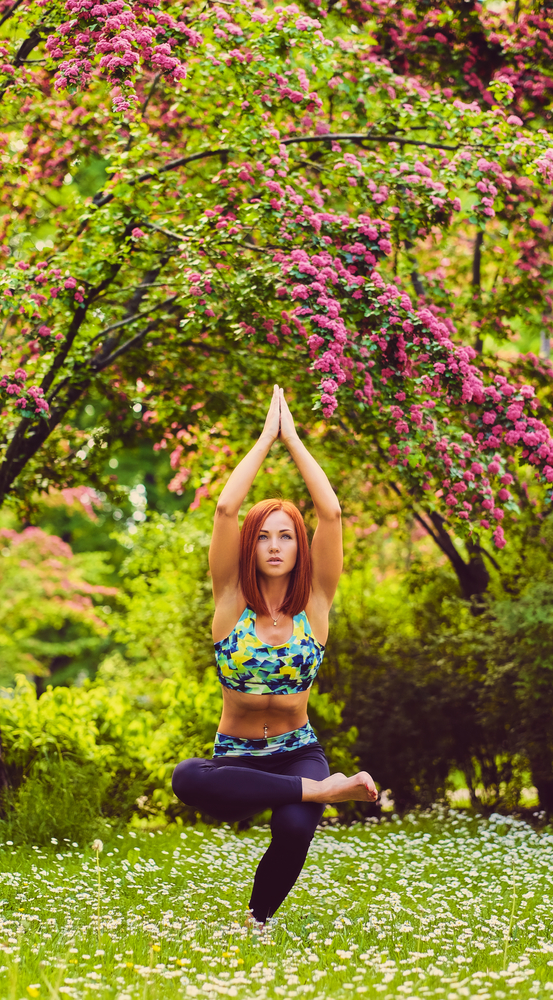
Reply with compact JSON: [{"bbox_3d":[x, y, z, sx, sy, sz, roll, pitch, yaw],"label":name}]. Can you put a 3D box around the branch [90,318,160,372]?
[{"bbox_3d":[-0.580,-0.589,8.900,0.267,0.206,0.120,0,-1,0],"label":"branch"}]

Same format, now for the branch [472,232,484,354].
[{"bbox_3d":[0.930,-0.960,10.800,0.056,0.574,0.060,0,-1,0],"label":"branch"}]

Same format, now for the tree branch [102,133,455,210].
[{"bbox_3d":[0.004,-1.144,8.100,1.300,0.270,0.300,0,-1,9],"label":"tree branch"}]

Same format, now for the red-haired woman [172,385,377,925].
[{"bbox_3d":[-0.006,0.457,6.900,0.600,1.580,0.600,0,-1,0],"label":"red-haired woman"}]

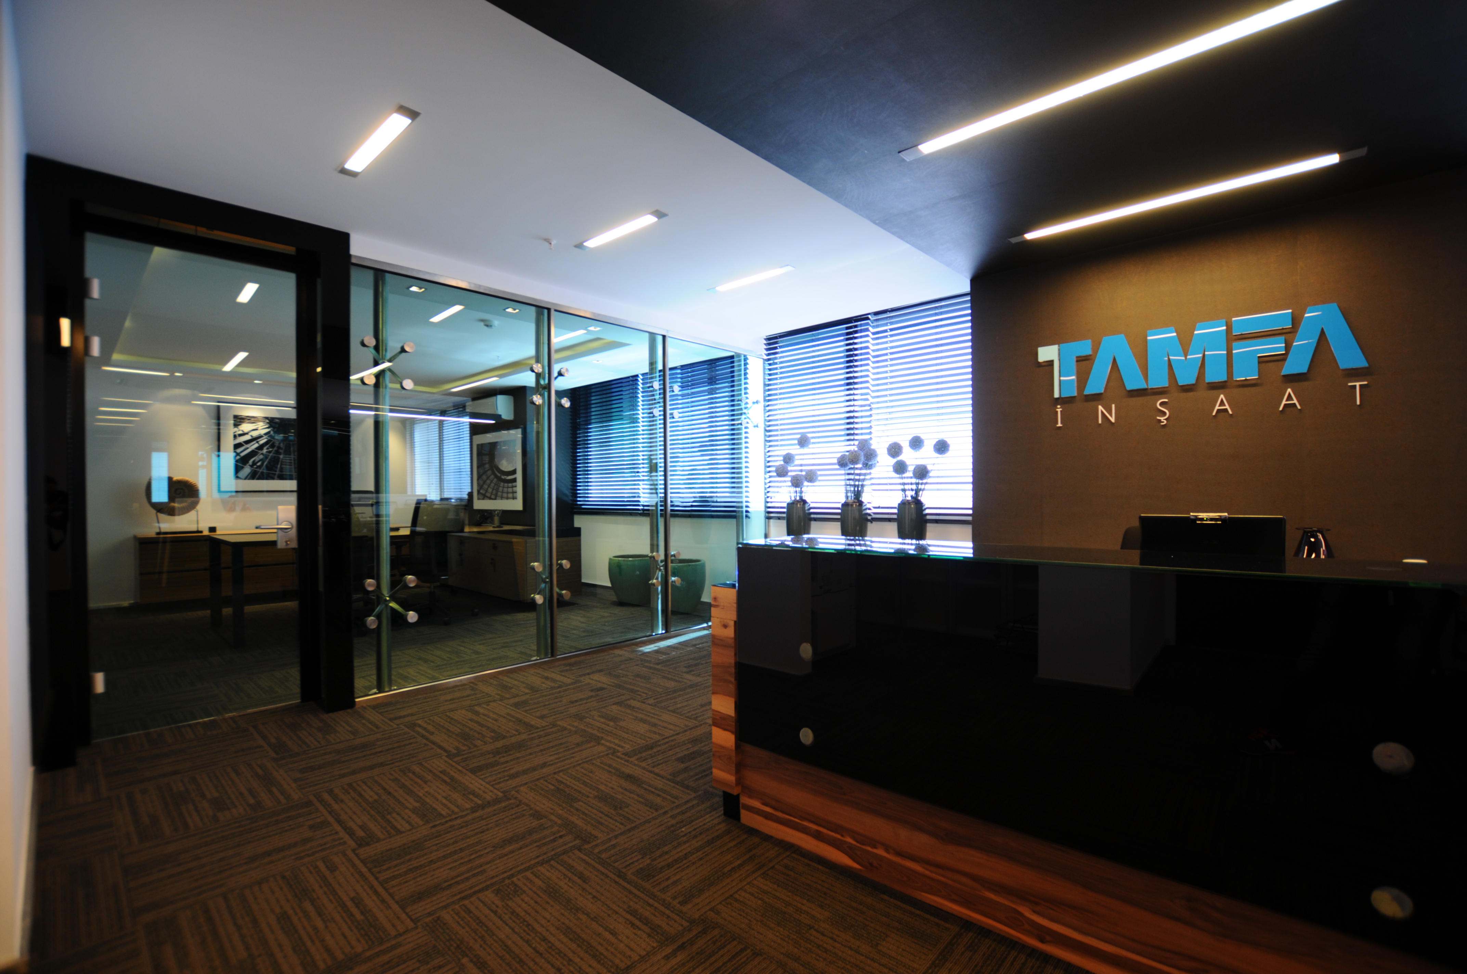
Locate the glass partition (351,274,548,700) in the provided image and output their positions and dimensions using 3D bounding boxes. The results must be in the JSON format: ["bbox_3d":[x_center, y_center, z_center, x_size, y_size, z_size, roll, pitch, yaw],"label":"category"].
[{"bbox_3d":[-1.617,-0.021,3.667,0.040,2.320,1.175,0,1,43],"label":"glass partition"}]

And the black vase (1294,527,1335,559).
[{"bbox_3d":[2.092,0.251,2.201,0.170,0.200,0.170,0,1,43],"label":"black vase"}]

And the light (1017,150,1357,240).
[{"bbox_3d":[1.973,-1.329,2.817,1.300,0.050,0.078,0,1,43],"label":"light"}]

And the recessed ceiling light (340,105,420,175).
[{"bbox_3d":[-1.359,-1.319,2.321,0.660,0.050,0.066,0,1,43],"label":"recessed ceiling light"}]

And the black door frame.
[{"bbox_3d":[-2.488,-0.081,2.906,0.320,2.455,1.115,0,1,43],"label":"black door frame"}]

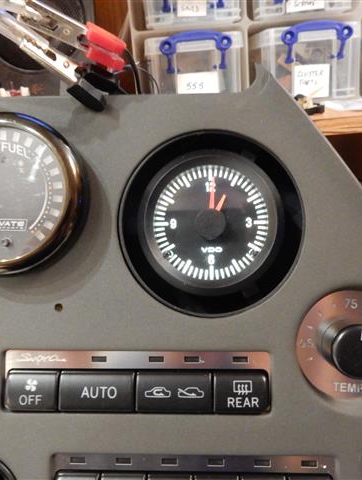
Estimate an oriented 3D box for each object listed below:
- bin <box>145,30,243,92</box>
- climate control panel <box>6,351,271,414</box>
[{"bbox_3d":[0.009,-0.164,0.463,0.085,0.066,0.120,-7,20,-3],"label":"bin"},{"bbox_3d":[-0.017,0.056,0.185,0.104,0.025,0.013,1,0,0],"label":"climate control panel"}]

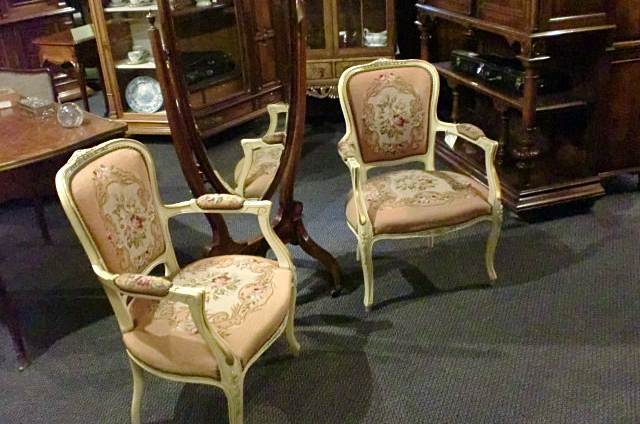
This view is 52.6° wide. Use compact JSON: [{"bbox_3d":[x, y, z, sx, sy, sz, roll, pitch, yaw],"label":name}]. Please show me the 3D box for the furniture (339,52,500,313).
[{"bbox_3d":[0.410,-0.157,2.979,0.665,0.950,0.645,-10,23,-13],"label":"furniture"}]

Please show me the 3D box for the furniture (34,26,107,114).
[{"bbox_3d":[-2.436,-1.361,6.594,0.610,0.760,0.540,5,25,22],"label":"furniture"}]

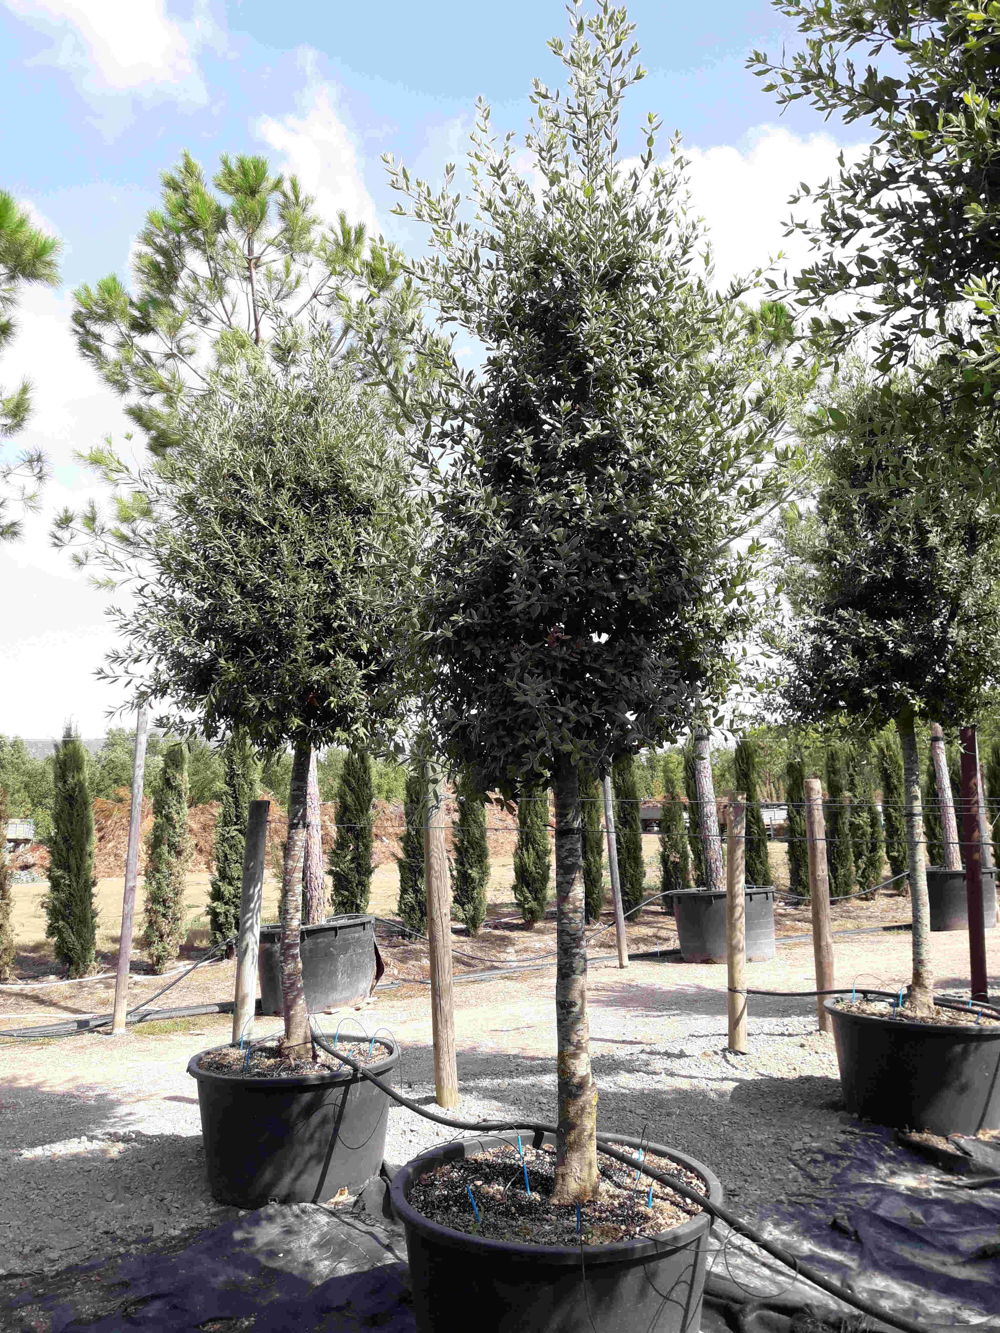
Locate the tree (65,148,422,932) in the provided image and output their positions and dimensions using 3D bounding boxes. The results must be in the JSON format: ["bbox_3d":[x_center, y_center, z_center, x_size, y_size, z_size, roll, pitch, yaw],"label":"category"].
[{"bbox_3d":[-2.069,-0.898,8.651,2.922,6.989,2.922,-1,-7,0],"label":"tree"}]

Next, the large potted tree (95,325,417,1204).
[{"bbox_3d":[-1.050,0.269,4.624,1.415,3.644,1.415,-1,-7,0],"label":"large potted tree"}]

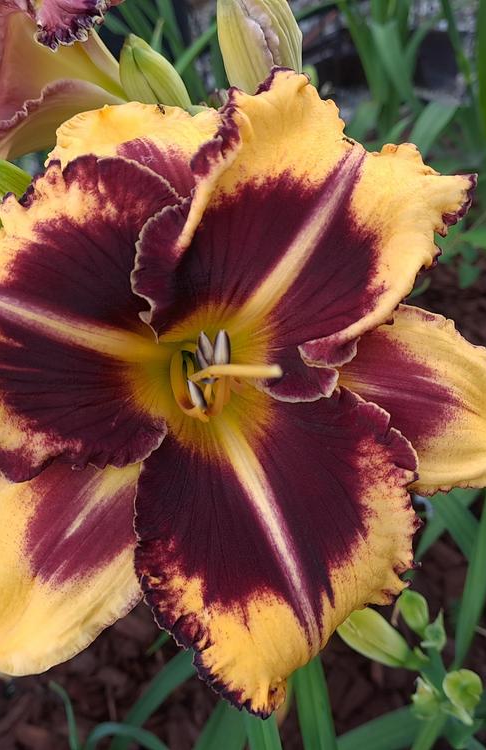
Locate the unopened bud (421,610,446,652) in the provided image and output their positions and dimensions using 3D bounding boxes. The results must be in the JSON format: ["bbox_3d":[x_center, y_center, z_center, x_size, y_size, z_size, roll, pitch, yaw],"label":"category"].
[{"bbox_3d":[0.099,0.133,0.375,0.011,0.021,0.011,8,24,-4],"label":"unopened bud"}]

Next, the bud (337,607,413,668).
[{"bbox_3d":[0.066,0.131,0.360,0.048,0.021,0.021,34,79,-1],"label":"bud"}]

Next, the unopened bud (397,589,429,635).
[{"bbox_3d":[0.085,0.118,0.360,0.014,0.026,0.014,-23,5,5],"label":"unopened bud"}]

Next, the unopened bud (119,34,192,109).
[{"bbox_3d":[-0.030,-0.105,0.250,0.017,0.038,0.017,-44,41,12],"label":"unopened bud"}]

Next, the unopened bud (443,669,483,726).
[{"bbox_3d":[0.112,0.165,0.370,0.020,0.025,0.018,0,30,0],"label":"unopened bud"}]

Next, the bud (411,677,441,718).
[{"bbox_3d":[0.095,0.167,0.375,0.015,0.020,0.014,-5,29,3],"label":"bud"}]

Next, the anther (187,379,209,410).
[{"bbox_3d":[-0.013,0.005,0.203,0.003,0.010,0.003,-30,12,6],"label":"anther"}]

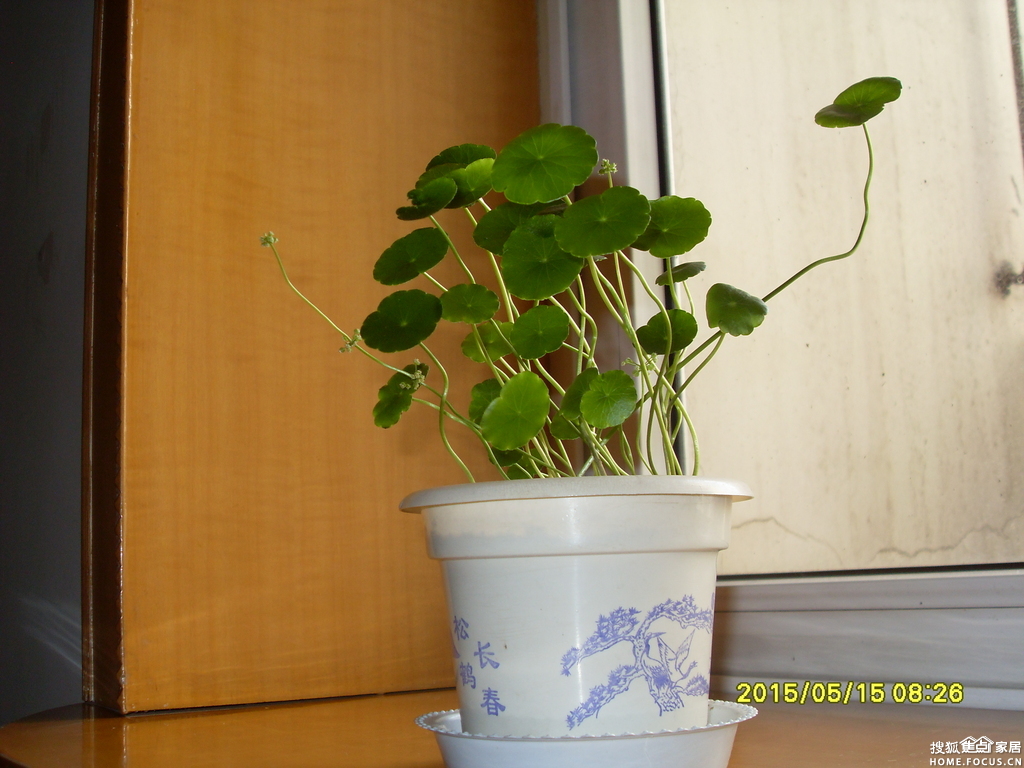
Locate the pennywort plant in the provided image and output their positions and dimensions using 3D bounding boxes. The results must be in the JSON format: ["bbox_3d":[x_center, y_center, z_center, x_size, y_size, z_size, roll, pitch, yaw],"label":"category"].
[{"bbox_3d":[0.040,-0.044,0.662,0.340,0.230,0.200,-2,-8,0],"label":"pennywort plant"}]

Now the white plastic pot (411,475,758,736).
[{"bbox_3d":[0.035,0.120,0.640,0.178,0.136,0.178,-2,-8,0],"label":"white plastic pot"}]

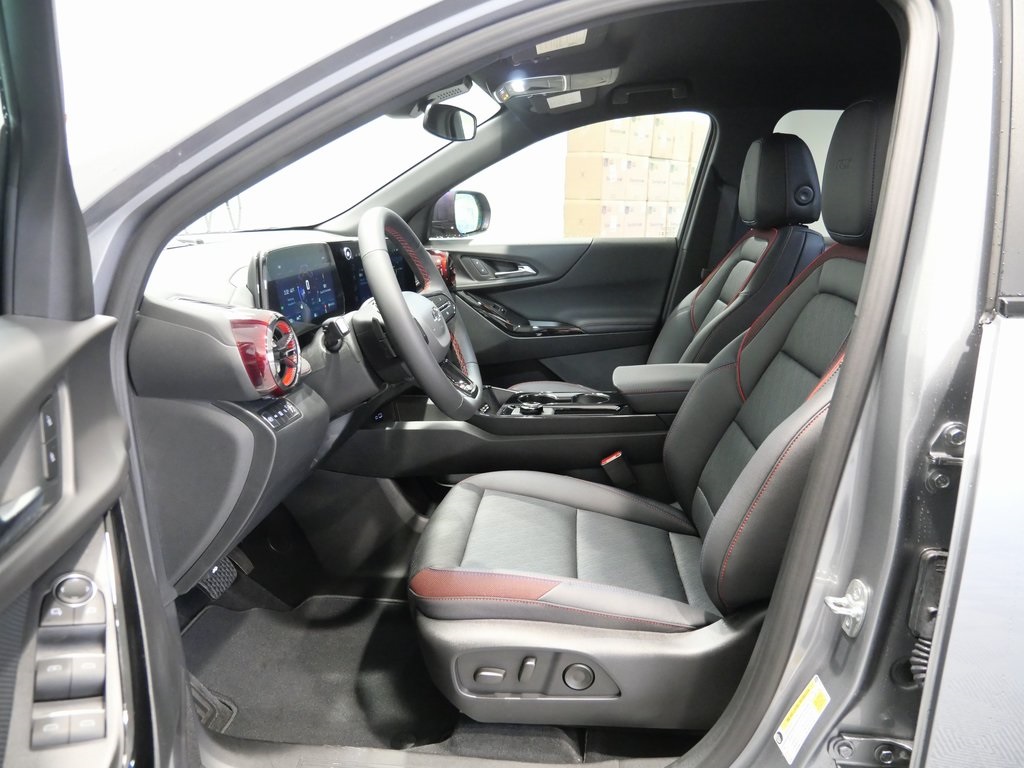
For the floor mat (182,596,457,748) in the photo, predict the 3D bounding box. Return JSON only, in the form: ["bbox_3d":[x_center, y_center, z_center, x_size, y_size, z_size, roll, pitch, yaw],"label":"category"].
[{"bbox_3d":[-0.373,0.509,1.380,0.620,0.060,0.470,1,15,5],"label":"floor mat"}]

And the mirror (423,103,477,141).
[{"bbox_3d":[-0.129,-0.548,1.501,0.040,0.070,0.225,7,16,25],"label":"mirror"}]

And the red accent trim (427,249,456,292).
[{"bbox_3d":[-0.222,-0.356,2.214,0.090,0.125,0.130,3,15,10],"label":"red accent trim"}]

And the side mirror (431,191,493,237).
[{"bbox_3d":[-0.168,-0.603,2.498,0.140,0.165,0.240,5,15,17],"label":"side mirror"}]

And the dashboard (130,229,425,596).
[{"bbox_3d":[-0.492,-0.099,1.655,0.520,0.540,1.420,1,15,5],"label":"dashboard"}]

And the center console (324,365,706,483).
[{"bbox_3d":[0.085,0.075,1.641,0.980,0.290,0.280,1,15,5],"label":"center console"}]

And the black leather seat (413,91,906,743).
[{"bbox_3d":[0.252,0.027,1.227,0.810,0.980,0.530,1,15,5],"label":"black leather seat"}]

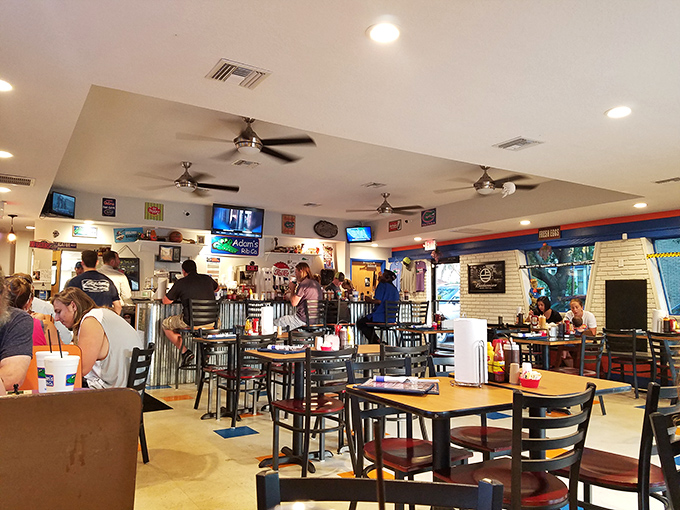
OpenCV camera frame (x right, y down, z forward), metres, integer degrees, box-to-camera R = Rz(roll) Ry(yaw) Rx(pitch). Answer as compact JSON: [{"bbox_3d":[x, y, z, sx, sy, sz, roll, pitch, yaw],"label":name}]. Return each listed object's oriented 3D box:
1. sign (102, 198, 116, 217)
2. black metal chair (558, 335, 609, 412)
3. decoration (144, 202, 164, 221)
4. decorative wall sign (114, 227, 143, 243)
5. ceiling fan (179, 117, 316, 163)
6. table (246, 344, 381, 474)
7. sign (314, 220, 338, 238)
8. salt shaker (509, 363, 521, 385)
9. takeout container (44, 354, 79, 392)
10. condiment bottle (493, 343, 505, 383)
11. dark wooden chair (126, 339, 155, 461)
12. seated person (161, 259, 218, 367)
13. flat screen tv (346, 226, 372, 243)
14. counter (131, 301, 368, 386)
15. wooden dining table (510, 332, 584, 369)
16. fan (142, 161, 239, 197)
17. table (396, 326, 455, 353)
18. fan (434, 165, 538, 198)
[{"bbox_3d":[-3.857,-0.786,8.543,0.208,0.306,0.020,3,-6,-33],"label":"sign"},{"bbox_3d":[2.297,1.159,4.963,0.430,0.820,0.470,4,-6,-38],"label":"black metal chair"},{"bbox_3d":[-3.256,-0.761,8.965,0.321,0.297,0.020,3,-6,-33],"label":"decoration"},{"bbox_3d":[-3.654,-0.337,8.824,0.475,0.240,0.020,-5,-2,-33],"label":"decorative wall sign"},{"bbox_3d":[-0.849,-1.111,4.748,1.310,0.380,1.310,1,-5,-10],"label":"ceiling fan"},{"bbox_3d":[-0.046,1.106,3.898,1.260,0.750,0.630,3,-6,-33],"label":"table"},{"bbox_3d":[-0.287,-0.550,11.117,0.626,0.381,0.030,3,-6,-33],"label":"sign"},{"bbox_3d":[0.802,0.543,2.352,0.050,0.095,0.050,-2,-5,18],"label":"salt shaker"},{"bbox_3d":[-1.006,0.455,1.843,0.115,0.175,0.115,0,-5,0],"label":"takeout container"},{"bbox_3d":[0.744,0.494,2.391,0.056,0.190,0.052,-2,-5,17],"label":"condiment bottle"},{"bbox_3d":[-1.600,1.054,3.530,0.470,0.850,0.430,0,-5,-3],"label":"dark wooden chair"},{"bbox_3d":[-1.957,0.745,6.661,0.600,1.340,0.660,4,-6,-38],"label":"seated person"},{"bbox_3d":[0.399,-0.411,10.450,0.550,0.330,0.070,-1,7,12],"label":"flat screen tv"},{"bbox_3d":[-0.857,1.357,8.479,4.750,1.140,0.750,3,-6,-33],"label":"counter"},{"bbox_3d":[2.170,1.283,5.467,0.700,0.755,0.700,3,-6,-33],"label":"wooden dining table"},{"bbox_3d":[-1.972,-1.001,6.554,1.330,0.380,1.330,3,-6,-33],"label":"fan"},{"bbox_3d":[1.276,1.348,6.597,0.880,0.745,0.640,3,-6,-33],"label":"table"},{"bbox_3d":[1.936,-0.997,6.753,1.330,0.380,1.330,3,-6,-33],"label":"fan"}]

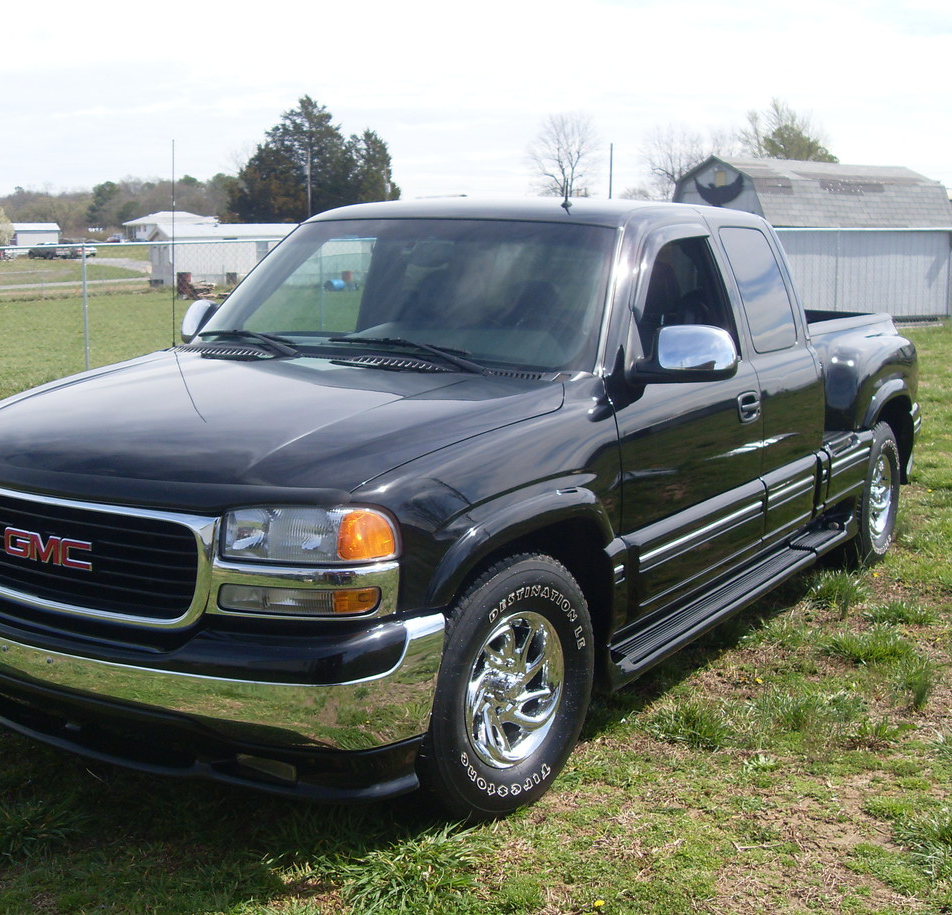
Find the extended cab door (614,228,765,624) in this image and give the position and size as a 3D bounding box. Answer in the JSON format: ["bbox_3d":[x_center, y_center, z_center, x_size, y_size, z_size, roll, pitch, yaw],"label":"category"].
[{"bbox_3d":[0.682,-0.180,4.507,0.270,1.300,1.220,7,11,32],"label":"extended cab door"}]

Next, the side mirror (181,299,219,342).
[{"bbox_3d":[-1.039,-0.531,5.039,0.260,0.180,0.130,7,11,31],"label":"side mirror"}]

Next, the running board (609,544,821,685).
[{"bbox_3d":[0.895,0.549,4.885,0.200,0.110,1.820,7,11,32],"label":"running board"}]

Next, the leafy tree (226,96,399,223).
[{"bbox_3d":[-11.535,-19.402,92.000,12.000,12.300,10.500,0,9,0],"label":"leafy tree"}]

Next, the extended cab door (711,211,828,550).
[{"bbox_3d":[1.140,-0.328,5.143,0.290,1.240,0.780,7,11,31],"label":"extended cab door"}]

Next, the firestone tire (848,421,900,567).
[{"bbox_3d":[1.988,0.180,6.793,0.260,0.770,0.770,7,11,32],"label":"firestone tire"}]

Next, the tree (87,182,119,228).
[{"bbox_3d":[-62.845,-42.178,220.000,6.000,9.500,6.000,0,9,0],"label":"tree"}]

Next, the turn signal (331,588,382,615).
[{"bbox_3d":[-0.267,0.330,2.984,0.115,0.060,0.070,3,10,13],"label":"turn signal"}]

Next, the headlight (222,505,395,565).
[{"bbox_3d":[-0.373,0.175,2.983,0.395,0.135,0.170,4,10,19],"label":"headlight"}]

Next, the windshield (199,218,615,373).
[{"bbox_3d":[-0.271,-0.569,4.543,1.660,0.160,0.800,7,52,32],"label":"windshield"}]

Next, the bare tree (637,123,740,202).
[{"bbox_3d":[14.666,-18.704,90.000,7.178,8.558,6.819,1,9,0],"label":"bare tree"}]

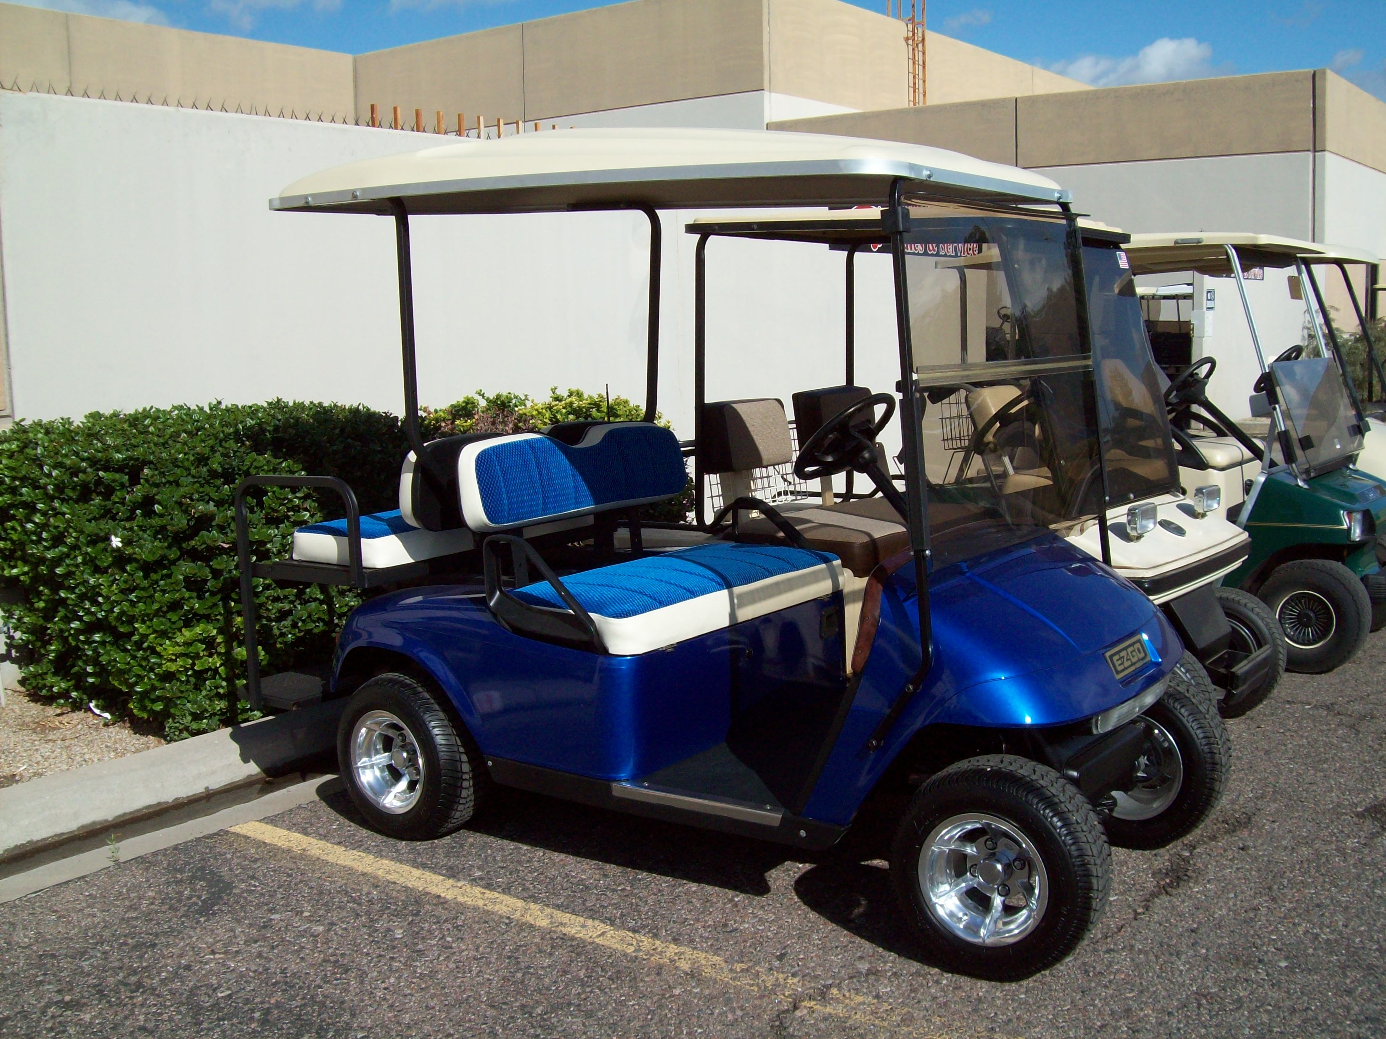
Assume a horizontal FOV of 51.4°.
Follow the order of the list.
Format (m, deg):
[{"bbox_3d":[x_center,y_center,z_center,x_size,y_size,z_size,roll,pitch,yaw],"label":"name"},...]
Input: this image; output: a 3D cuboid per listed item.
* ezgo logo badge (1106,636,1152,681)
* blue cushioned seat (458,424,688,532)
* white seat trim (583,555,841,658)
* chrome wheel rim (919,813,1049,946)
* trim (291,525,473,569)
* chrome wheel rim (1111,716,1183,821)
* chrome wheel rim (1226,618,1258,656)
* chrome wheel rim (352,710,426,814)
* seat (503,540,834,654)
[{"bbox_3d":[1.014,0.321,3.354,0.018,0.072,0.215,-29,-10,35],"label":"ezgo logo badge"},{"bbox_3d":[-0.323,-0.143,4.220,0.120,0.265,1.000,-14,-1,37],"label":"blue cushioned seat"},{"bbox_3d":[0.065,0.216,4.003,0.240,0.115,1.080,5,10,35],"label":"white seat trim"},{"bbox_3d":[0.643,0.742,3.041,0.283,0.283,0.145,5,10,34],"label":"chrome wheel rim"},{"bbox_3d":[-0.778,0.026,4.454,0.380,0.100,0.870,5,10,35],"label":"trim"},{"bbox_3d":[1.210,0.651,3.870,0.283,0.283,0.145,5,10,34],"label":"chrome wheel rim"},{"bbox_3d":[1.871,0.452,4.994,0.235,0.235,0.140,5,10,34],"label":"chrome wheel rim"},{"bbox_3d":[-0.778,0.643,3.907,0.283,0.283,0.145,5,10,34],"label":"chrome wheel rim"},{"bbox_3d":[-0.036,0.196,4.071,0.485,0.135,1.070,5,10,35],"label":"seat"}]

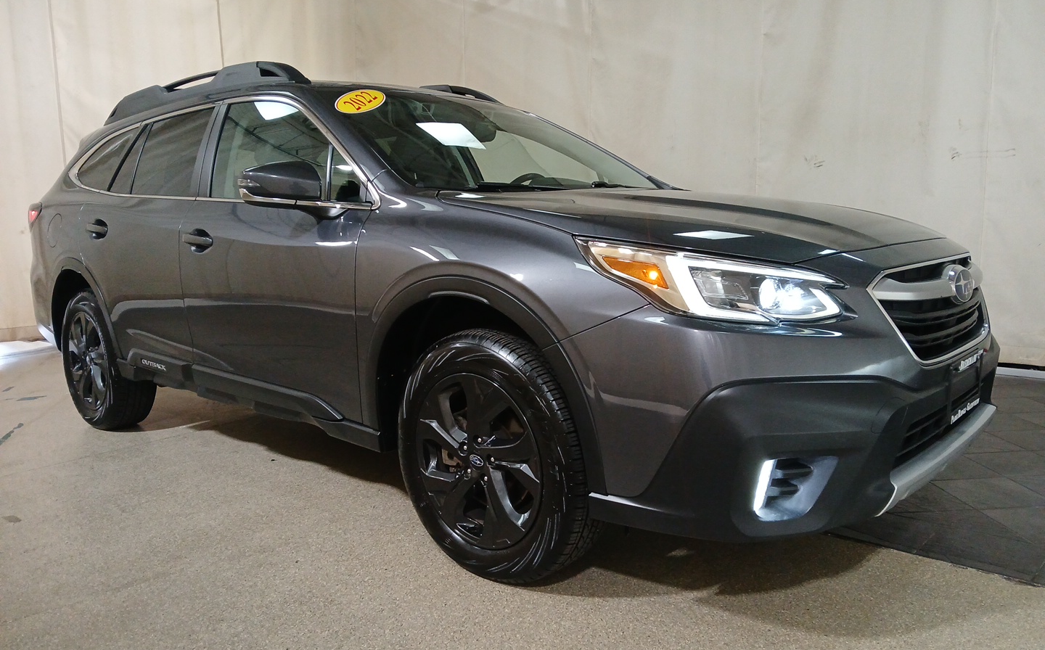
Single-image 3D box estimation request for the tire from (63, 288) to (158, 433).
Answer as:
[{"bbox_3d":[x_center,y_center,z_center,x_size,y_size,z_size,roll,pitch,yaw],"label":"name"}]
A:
[{"bbox_3d":[-2.126,0.163,4.035,0.722,0.714,0.230,6,11,41],"label":"tire"}]

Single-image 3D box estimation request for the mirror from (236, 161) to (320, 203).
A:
[{"bbox_3d":[-0.773,-0.457,2.508,0.210,0.145,0.210,6,11,41],"label":"mirror"}]

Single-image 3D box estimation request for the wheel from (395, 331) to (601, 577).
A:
[{"bbox_3d":[-0.066,0.359,2.232,0.722,0.714,0.230,6,12,43],"label":"wheel"}]

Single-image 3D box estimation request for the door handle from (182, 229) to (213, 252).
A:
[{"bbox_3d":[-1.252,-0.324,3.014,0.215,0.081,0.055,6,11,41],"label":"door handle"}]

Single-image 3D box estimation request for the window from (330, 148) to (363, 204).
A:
[{"bbox_3d":[-0.550,-0.475,2.469,0.246,0.213,0.050,5,-14,38],"label":"window"}]

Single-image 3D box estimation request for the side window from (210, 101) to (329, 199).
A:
[{"bbox_3d":[-0.898,-0.644,2.827,0.882,0.467,0.050,5,-13,40],"label":"side window"}]

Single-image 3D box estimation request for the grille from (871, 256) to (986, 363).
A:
[{"bbox_3d":[1.141,-0.060,2.135,0.130,0.258,0.880,6,11,41],"label":"grille"}]

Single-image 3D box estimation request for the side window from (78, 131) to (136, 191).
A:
[{"bbox_3d":[-2.126,-0.812,3.952,0.687,0.317,0.050,6,-13,44],"label":"side window"}]

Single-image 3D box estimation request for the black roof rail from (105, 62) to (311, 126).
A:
[{"bbox_3d":[-1.548,-1.065,3.635,1.955,0.160,0.100,6,11,41],"label":"black roof rail"}]

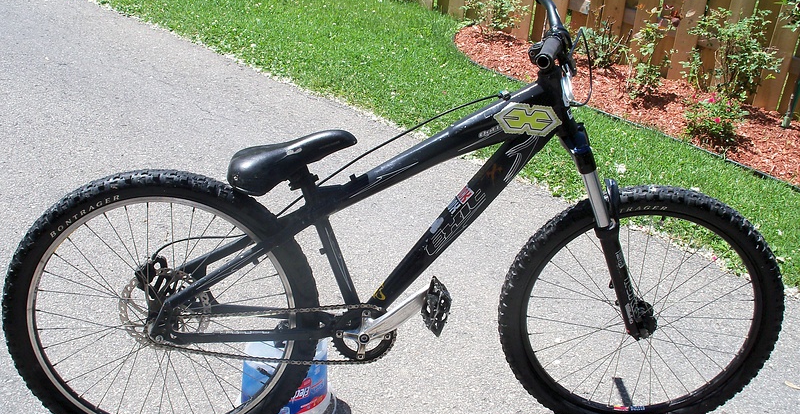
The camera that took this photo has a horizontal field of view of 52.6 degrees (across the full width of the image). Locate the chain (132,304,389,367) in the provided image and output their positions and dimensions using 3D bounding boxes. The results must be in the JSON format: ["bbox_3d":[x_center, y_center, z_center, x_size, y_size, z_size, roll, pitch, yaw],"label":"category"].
[{"bbox_3d":[-0.276,0.276,1.725,0.545,0.150,0.014,1,19,-8],"label":"chain"}]

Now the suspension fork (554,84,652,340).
[{"bbox_3d":[0.452,0.018,1.795,0.110,0.575,0.175,-16,20,7],"label":"suspension fork"}]

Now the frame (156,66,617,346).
[{"bbox_3d":[-0.057,-0.005,1.710,0.905,0.605,0.160,1,19,-8],"label":"frame"}]

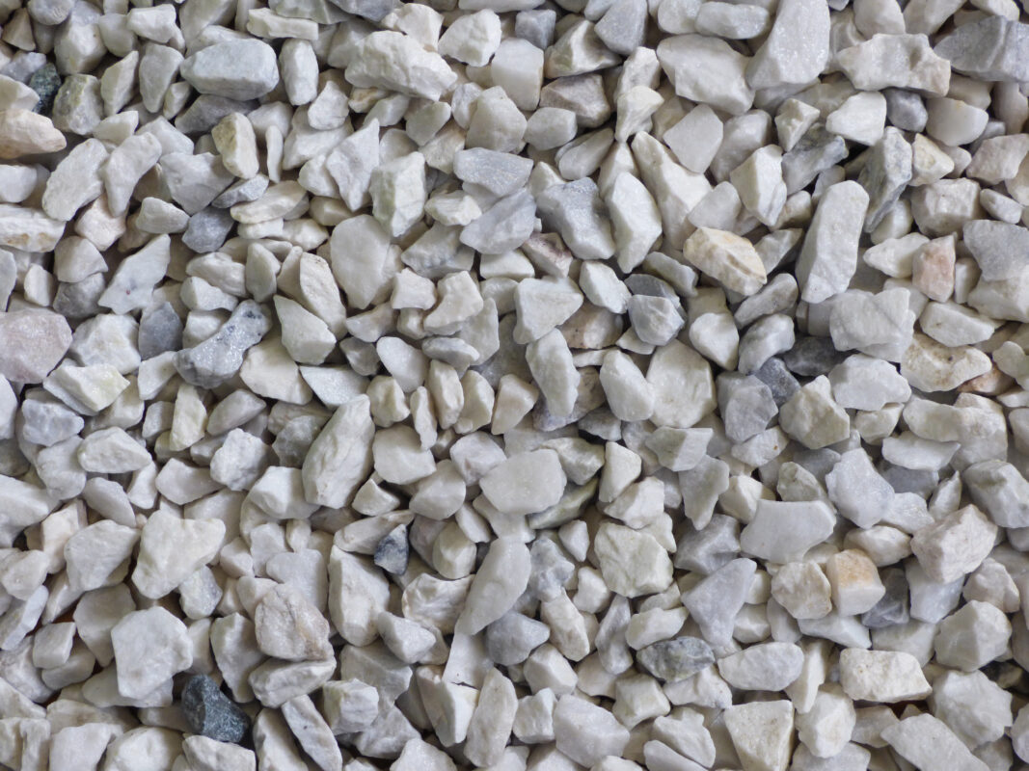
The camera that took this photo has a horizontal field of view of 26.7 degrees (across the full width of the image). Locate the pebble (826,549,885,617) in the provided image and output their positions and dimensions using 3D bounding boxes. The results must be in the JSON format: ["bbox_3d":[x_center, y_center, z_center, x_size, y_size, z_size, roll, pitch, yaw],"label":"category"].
[{"bbox_3d":[0.081,0.047,0.522,0.013,0.012,0.015,-24,81,-4],"label":"pebble"}]

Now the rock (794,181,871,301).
[{"bbox_3d":[0.079,-0.035,0.534,0.013,0.012,0.032,19,81,3],"label":"rock"}]

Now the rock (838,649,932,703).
[{"bbox_3d":[0.089,0.070,0.518,0.022,0.012,0.012,5,80,1],"label":"rock"}]

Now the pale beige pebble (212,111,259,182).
[{"bbox_3d":[-0.069,-0.060,0.540,0.009,0.009,0.017,-21,81,-4],"label":"pale beige pebble"}]

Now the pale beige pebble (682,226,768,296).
[{"bbox_3d":[0.053,-0.031,0.533,0.021,0.012,0.012,36,82,6],"label":"pale beige pebble"}]

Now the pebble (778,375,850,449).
[{"bbox_3d":[0.073,0.007,0.529,0.016,0.012,0.015,-28,81,-5],"label":"pebble"}]

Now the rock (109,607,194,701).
[{"bbox_3d":[-0.086,0.064,0.517,0.018,0.012,0.021,-11,80,-2],"label":"rock"}]

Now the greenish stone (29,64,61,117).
[{"bbox_3d":[-0.120,-0.075,0.551,0.009,0.009,0.015,11,80,2],"label":"greenish stone"}]

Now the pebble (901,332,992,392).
[{"bbox_3d":[0.106,-0.005,0.535,0.021,0.011,0.015,22,81,4],"label":"pebble"}]

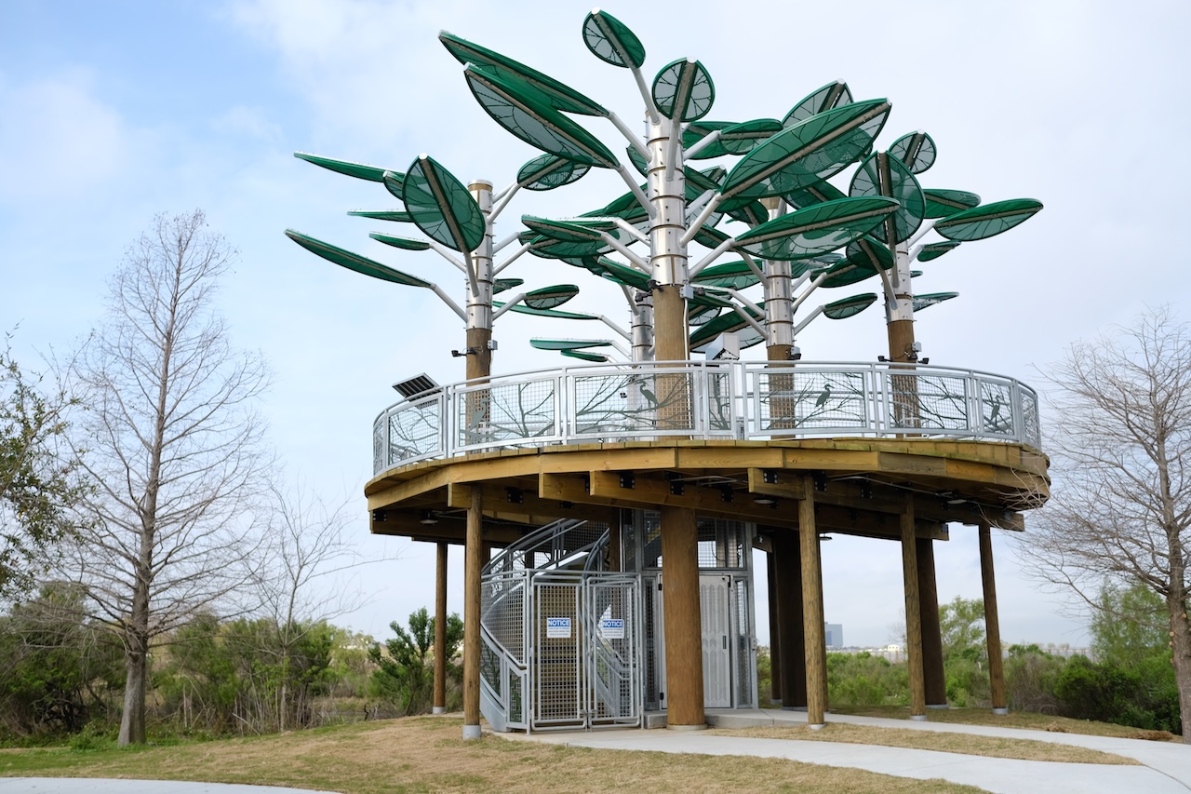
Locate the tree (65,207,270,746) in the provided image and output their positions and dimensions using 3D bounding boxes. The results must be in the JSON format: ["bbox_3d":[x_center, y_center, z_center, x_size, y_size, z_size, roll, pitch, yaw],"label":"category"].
[{"bbox_3d":[-8.943,1.389,23.773,4.300,11.058,4.200,-1,-12,0],"label":"tree"}]

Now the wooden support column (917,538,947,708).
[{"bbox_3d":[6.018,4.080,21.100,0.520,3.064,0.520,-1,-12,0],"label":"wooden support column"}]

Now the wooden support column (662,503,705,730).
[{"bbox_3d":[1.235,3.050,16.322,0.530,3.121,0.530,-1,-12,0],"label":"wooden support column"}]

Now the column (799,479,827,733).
[{"bbox_3d":[2.843,2.670,15.275,0.220,3.254,0.220,-1,-12,0],"label":"column"}]

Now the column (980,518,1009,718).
[{"bbox_3d":[6.326,3.430,18.470,0.235,3.098,0.235,-5,-13,18],"label":"column"}]

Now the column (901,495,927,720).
[{"bbox_3d":[4.646,3.087,17.016,0.240,3.189,0.240,-4,-13,15],"label":"column"}]

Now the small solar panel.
[{"bbox_3d":[-2.865,-0.073,19.061,0.610,0.050,1.150,45,-32,-20],"label":"small solar panel"}]

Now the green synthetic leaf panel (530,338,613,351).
[{"bbox_3d":[-0.541,-1.104,24.935,1.200,0.230,2.647,-10,10,-41],"label":"green synthetic leaf panel"}]

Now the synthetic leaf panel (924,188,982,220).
[{"bbox_3d":[7.087,-3.822,23.407,1.200,0.230,2.600,-30,-20,37],"label":"synthetic leaf panel"}]

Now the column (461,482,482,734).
[{"bbox_3d":[-1.644,2.879,15.650,0.215,3.365,0.215,-1,-12,0],"label":"column"}]

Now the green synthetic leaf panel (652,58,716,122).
[{"bbox_3d":[1.249,-4.272,16.315,0.880,0.170,1.284,9,-27,-3],"label":"green synthetic leaf panel"}]

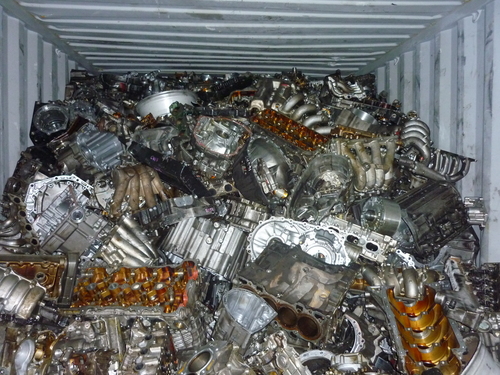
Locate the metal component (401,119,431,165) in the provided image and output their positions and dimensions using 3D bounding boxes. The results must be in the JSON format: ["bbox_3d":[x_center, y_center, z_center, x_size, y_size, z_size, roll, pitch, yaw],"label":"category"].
[{"bbox_3d":[0.994,-0.282,2.880,0.170,0.110,0.300,11,41,4],"label":"metal component"}]

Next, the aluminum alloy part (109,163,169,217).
[{"bbox_3d":[-0.547,0.009,2.380,0.280,0.270,0.140,0,-30,0],"label":"aluminum alloy part"}]

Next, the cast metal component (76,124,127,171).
[{"bbox_3d":[-0.826,-0.222,2.650,0.210,0.250,0.230,-34,20,-25],"label":"cast metal component"}]

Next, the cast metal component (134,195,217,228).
[{"bbox_3d":[-0.343,0.111,2.220,0.370,0.110,0.110,-14,-32,-9],"label":"cast metal component"}]

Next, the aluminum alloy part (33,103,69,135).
[{"bbox_3d":[-1.105,-0.381,2.650,0.180,0.170,0.120,0,-9,-10],"label":"aluminum alloy part"}]

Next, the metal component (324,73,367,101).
[{"bbox_3d":[0.740,-0.777,3.680,0.310,0.180,0.180,0,-6,0],"label":"metal component"}]

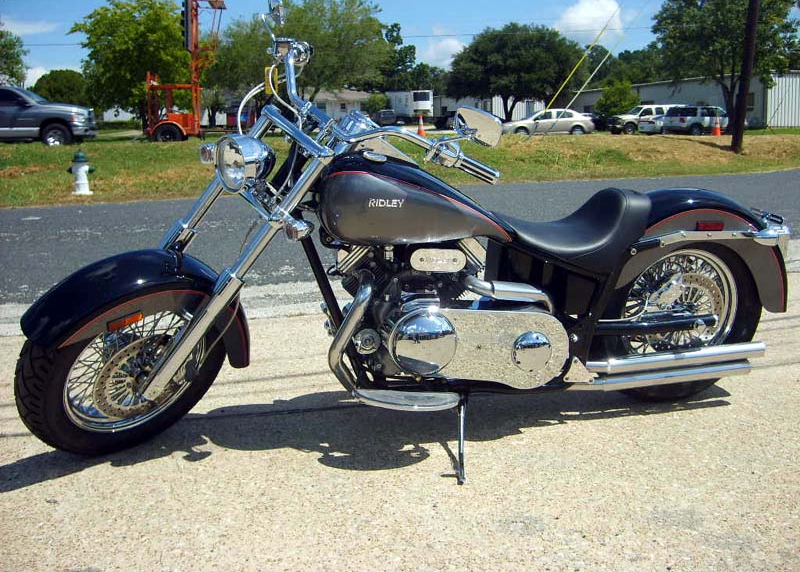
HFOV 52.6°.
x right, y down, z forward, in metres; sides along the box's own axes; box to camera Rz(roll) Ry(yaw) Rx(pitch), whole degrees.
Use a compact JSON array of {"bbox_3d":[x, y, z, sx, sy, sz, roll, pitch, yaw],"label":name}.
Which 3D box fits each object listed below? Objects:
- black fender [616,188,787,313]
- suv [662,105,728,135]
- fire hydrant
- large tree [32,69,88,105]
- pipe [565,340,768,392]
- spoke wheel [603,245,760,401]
[{"bbox_3d":[0.997,-0.117,2.692,0.710,0.430,0.215,-4,15,-12],"label":"black fender"},{"bbox_3d":[16.241,-9.354,46.181,4.750,1.800,1.900,-3,12,-11],"label":"suv"},{"bbox_3d":[-4.637,-1.658,11.865,0.380,0.650,0.380,-4,12,-17],"label":"fire hydrant"},{"bbox_3d":[-25.777,-14.069,62.503,5.000,5.000,5.000,0,12,0],"label":"large tree"},{"bbox_3d":[0.845,0.250,2.545,0.670,0.125,0.090,-4,15,-12],"label":"pipe"},{"bbox_3d":[0.919,0.077,2.727,0.650,0.650,0.150,-4,15,-12],"label":"spoke wheel"}]

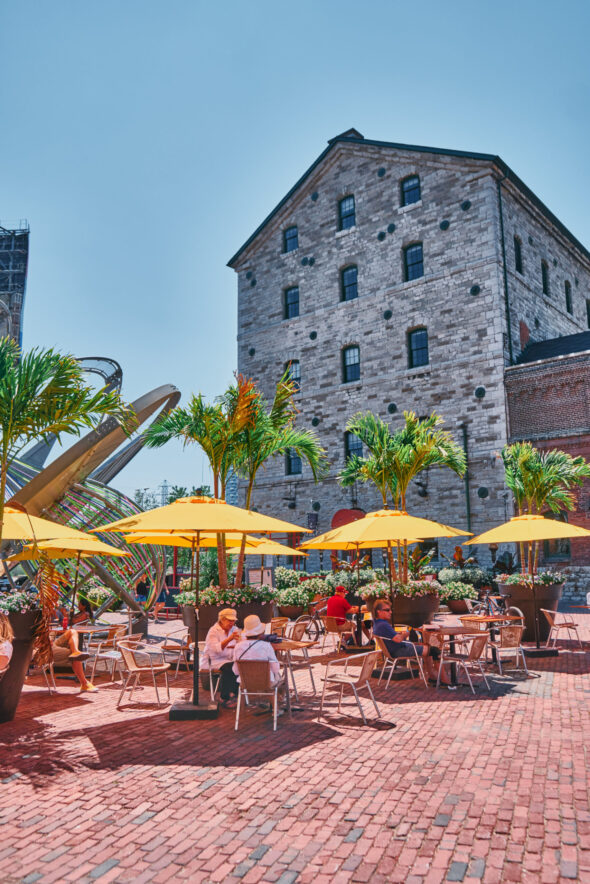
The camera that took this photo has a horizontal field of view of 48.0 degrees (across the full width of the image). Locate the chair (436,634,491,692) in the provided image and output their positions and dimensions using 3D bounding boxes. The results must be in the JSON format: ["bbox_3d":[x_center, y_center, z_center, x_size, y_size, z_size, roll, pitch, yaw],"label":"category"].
[{"bbox_3d":[2.369,3.097,9.378,0.560,0.740,0.570,10,-16,-43],"label":"chair"}]

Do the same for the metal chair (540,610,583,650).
[{"bbox_3d":[5.330,3.721,13.239,0.600,0.750,0.560,3,-11,-21],"label":"metal chair"}]

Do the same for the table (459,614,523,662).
[{"bbox_3d":[3.286,3.308,11.034,0.790,0.740,0.790,1,-10,-9],"label":"table"}]

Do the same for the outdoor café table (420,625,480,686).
[{"bbox_3d":[2.195,3.028,9.271,0.770,0.745,0.770,5,-11,-31],"label":"outdoor café table"}]

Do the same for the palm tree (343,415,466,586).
[{"bbox_3d":[2.681,1.403,17.347,3.000,4.500,2.900,-1,-10,0],"label":"palm tree"}]

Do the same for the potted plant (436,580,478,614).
[{"bbox_3d":[5.365,5.088,21.630,1.220,1.060,1.220,-1,-10,0],"label":"potted plant"}]

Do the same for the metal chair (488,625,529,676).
[{"bbox_3d":[3.501,3.387,10.927,0.560,0.740,0.570,-1,-11,-2],"label":"metal chair"}]

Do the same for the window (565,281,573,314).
[{"bbox_3d":[21.479,-11.288,51.989,0.250,2.700,1.400,-10,-15,39],"label":"window"}]

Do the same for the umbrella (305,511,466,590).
[{"bbox_3d":[1.443,2.308,10.266,2.680,2.520,2.680,-1,-10,0],"label":"umbrella"}]

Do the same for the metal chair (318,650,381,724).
[{"bbox_3d":[0.632,2.774,7.581,0.570,0.730,0.560,-7,-13,29],"label":"metal chair"}]

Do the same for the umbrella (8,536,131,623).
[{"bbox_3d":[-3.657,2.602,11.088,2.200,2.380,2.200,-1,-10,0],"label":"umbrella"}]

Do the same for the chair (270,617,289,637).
[{"bbox_3d":[-0.277,3.525,11.861,0.560,0.750,0.570,-6,-12,30],"label":"chair"}]

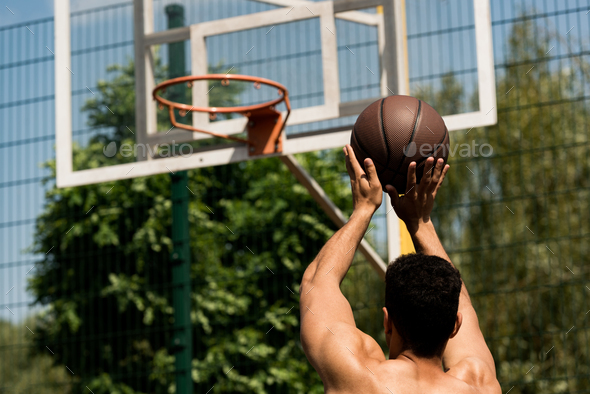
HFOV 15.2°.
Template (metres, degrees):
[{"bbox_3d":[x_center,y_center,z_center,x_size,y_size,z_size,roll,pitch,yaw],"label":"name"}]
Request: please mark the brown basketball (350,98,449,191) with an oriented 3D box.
[{"bbox_3d":[0.255,-0.128,5.380,0.240,0.240,0.240,-2,-12,0],"label":"brown basketball"}]

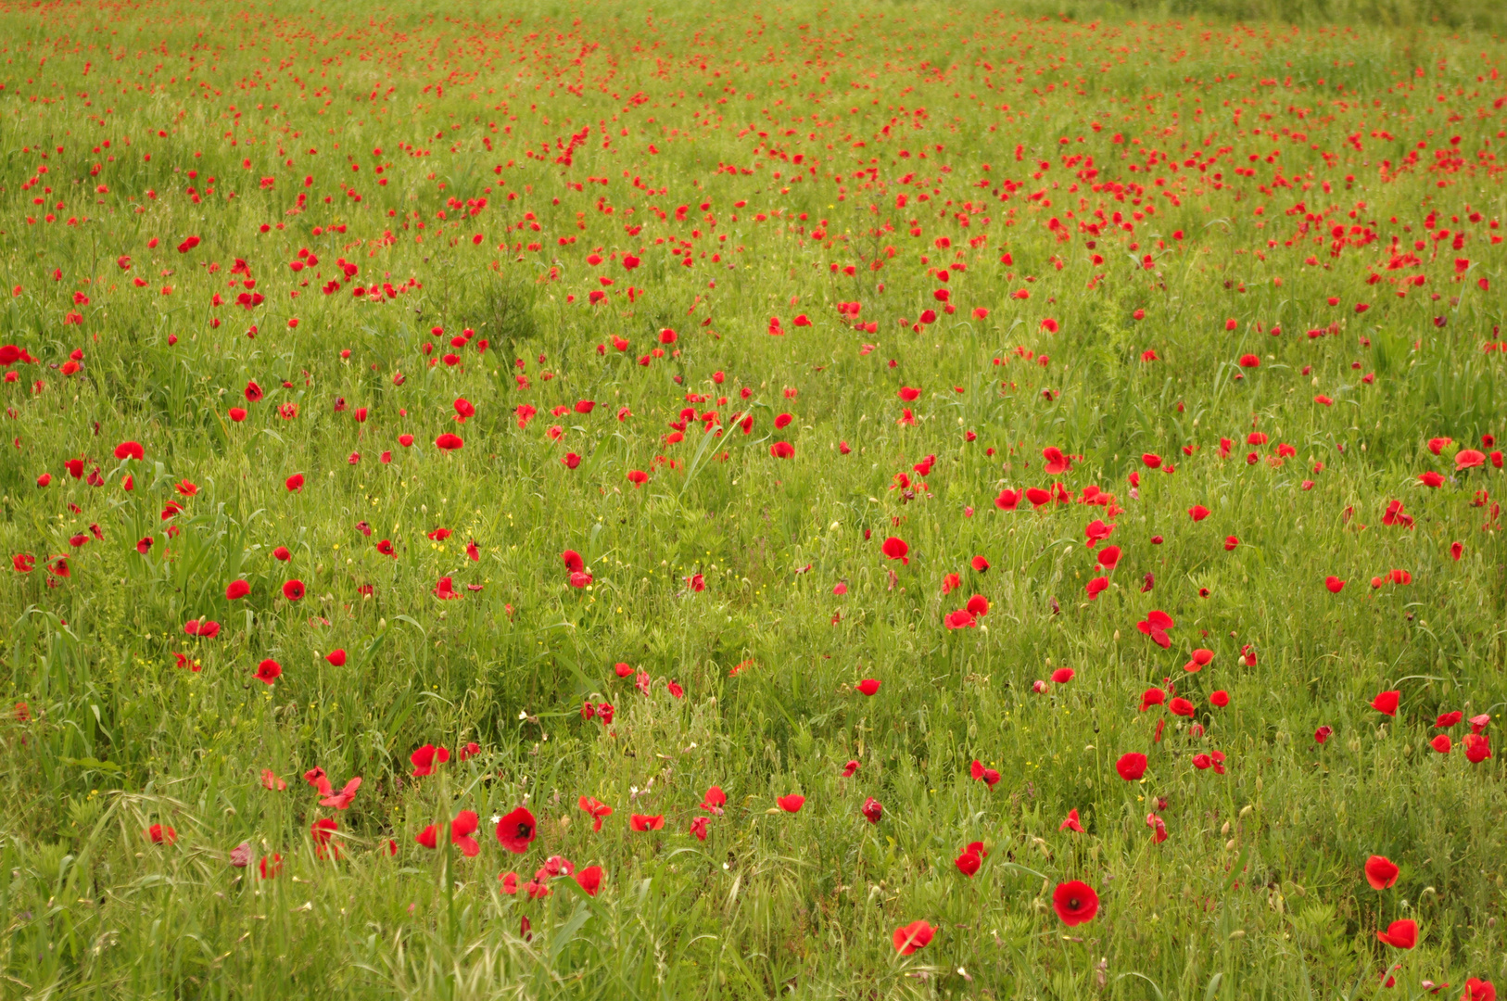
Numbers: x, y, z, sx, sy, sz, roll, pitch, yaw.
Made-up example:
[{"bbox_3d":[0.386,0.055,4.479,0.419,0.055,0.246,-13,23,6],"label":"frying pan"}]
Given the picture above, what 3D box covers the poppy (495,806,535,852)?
[{"bbox_3d":[-0.323,0.446,4.650,0.062,0.063,0.033,5,-4,25],"label":"poppy"}]

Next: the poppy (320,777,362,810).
[{"bbox_3d":[-0.633,0.447,5.250,0.065,0.048,0.060,-1,10,-7],"label":"poppy"}]

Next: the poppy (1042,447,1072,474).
[{"bbox_3d":[0.697,-0.094,7.900,0.070,0.059,0.055,5,11,26],"label":"poppy"}]

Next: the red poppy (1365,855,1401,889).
[{"bbox_3d":[0.899,0.530,4.900,0.051,0.048,0.050,2,10,11],"label":"red poppy"}]

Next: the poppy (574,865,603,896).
[{"bbox_3d":[-0.227,0.524,4.724,0.039,0.037,0.035,-1,11,-3],"label":"poppy"}]

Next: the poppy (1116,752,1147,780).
[{"bbox_3d":[0.605,0.425,5.500,0.051,0.043,0.048,1,10,6],"label":"poppy"}]

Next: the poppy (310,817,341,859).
[{"bbox_3d":[-0.637,0.502,5.100,0.045,0.058,0.048,-1,10,-7],"label":"poppy"}]

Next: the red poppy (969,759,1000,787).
[{"bbox_3d":[0.356,0.419,5.274,0.045,0.036,0.041,5,12,24],"label":"red poppy"}]

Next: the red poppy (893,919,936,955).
[{"bbox_3d":[0.209,0.570,4.482,0.055,0.038,0.050,1,11,3],"label":"red poppy"}]

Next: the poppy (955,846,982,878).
[{"bbox_3d":[0.302,0.507,4.815,0.038,0.037,0.034,1,11,4],"label":"poppy"}]

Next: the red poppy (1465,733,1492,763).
[{"bbox_3d":[1.147,0.391,5.422,0.041,0.040,0.037,2,11,12],"label":"red poppy"}]

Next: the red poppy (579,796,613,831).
[{"bbox_3d":[-0.242,0.479,5.250,0.051,0.050,0.045,-3,11,-14],"label":"red poppy"}]

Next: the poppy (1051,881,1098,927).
[{"bbox_3d":[0.418,0.523,4.450,0.060,0.058,0.030,1,-8,5],"label":"poppy"}]

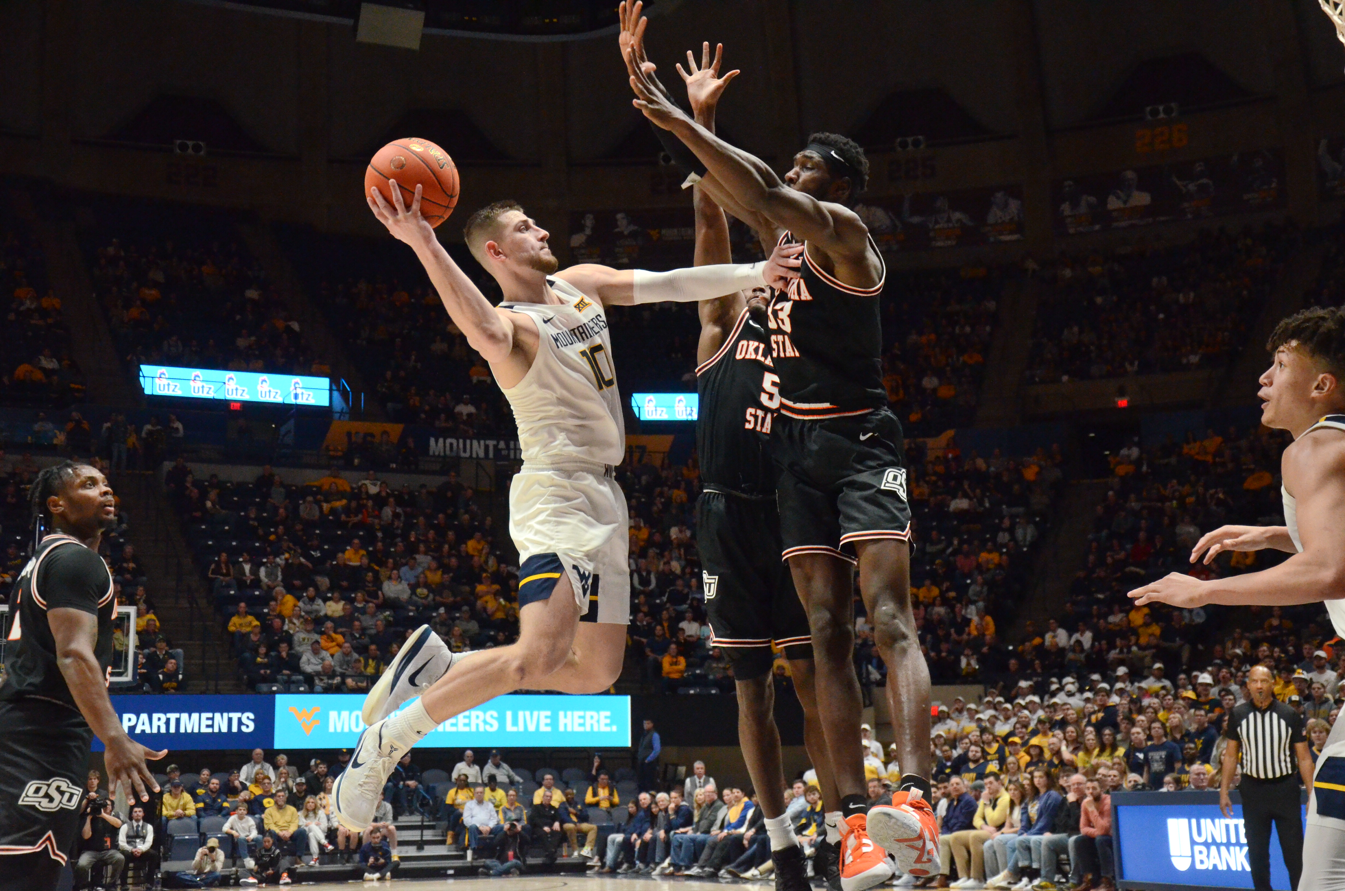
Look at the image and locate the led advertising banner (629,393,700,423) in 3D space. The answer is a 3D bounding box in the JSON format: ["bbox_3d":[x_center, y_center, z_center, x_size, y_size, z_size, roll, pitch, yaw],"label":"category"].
[{"bbox_3d":[1.248,-1.000,61.300,4.600,0.720,0.150,0,-9,0],"label":"led advertising banner"}]

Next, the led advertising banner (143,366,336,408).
[{"bbox_3d":[-10.896,-1.483,58.500,4.660,0.730,0.150,3,-10,-19],"label":"led advertising banner"}]

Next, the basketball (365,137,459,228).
[{"bbox_3d":[-0.660,-0.661,5.970,0.240,0.240,0.240,0,-9,0],"label":"basketball"}]

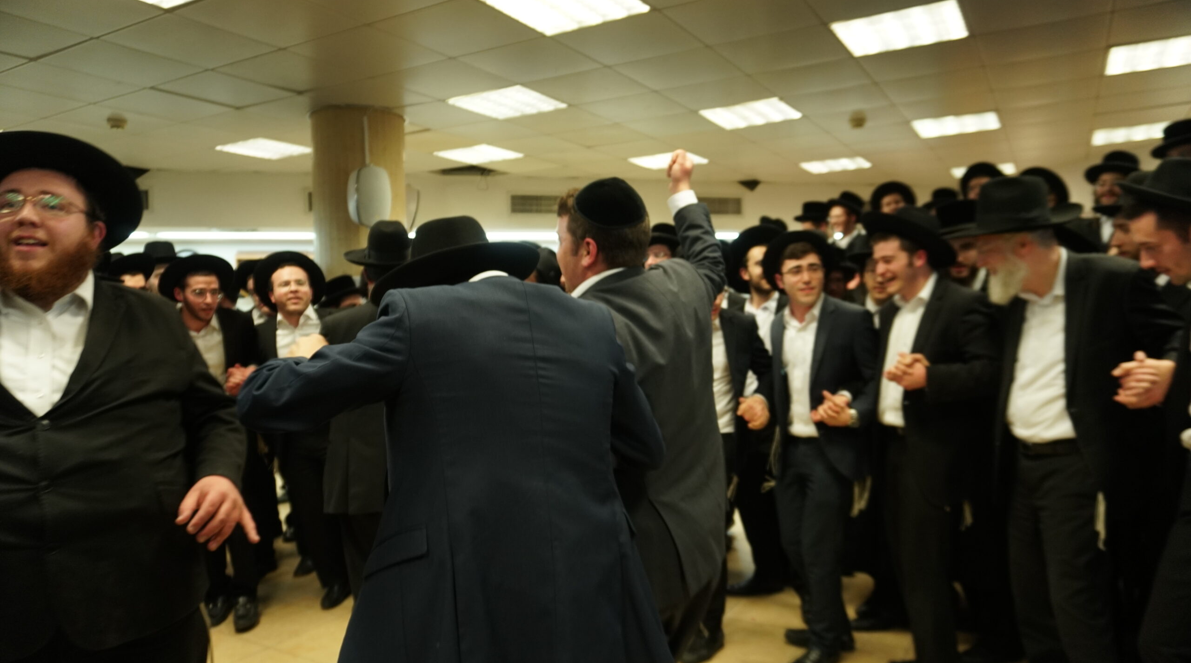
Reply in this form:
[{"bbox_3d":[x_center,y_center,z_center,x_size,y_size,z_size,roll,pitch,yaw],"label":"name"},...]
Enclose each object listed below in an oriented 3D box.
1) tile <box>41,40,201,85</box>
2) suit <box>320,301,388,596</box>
[{"bbox_3d":[-2.501,-1.425,4.211,0.600,0.020,0.600,0,2,31],"label":"tile"},{"bbox_3d":[-0.859,0.630,3.167,0.540,1.500,0.340,-1,1,-5],"label":"suit"}]

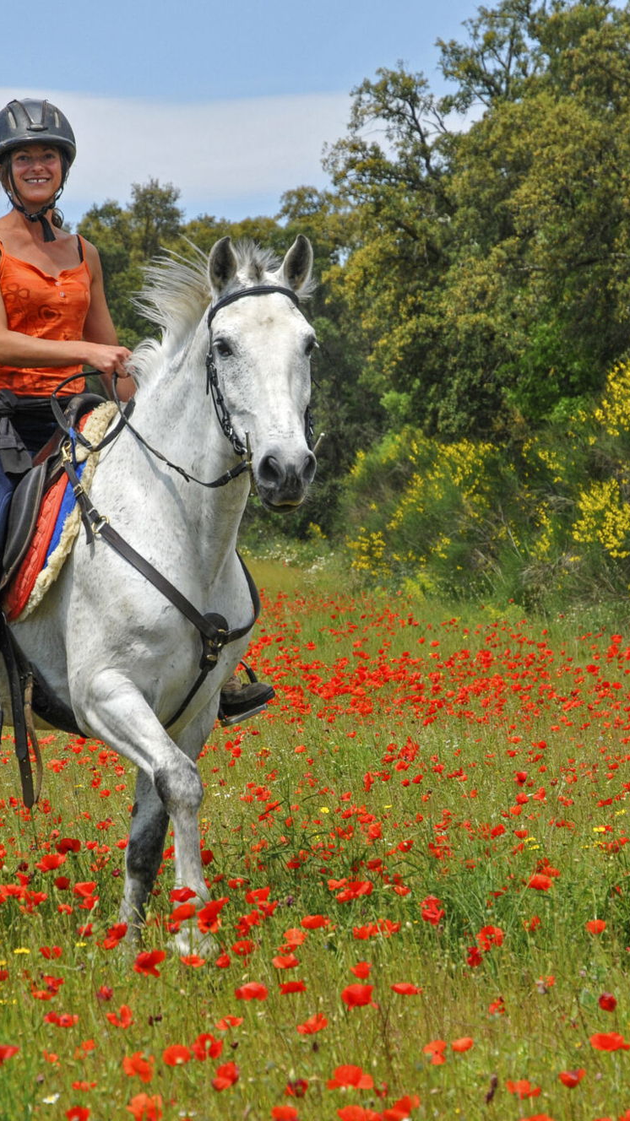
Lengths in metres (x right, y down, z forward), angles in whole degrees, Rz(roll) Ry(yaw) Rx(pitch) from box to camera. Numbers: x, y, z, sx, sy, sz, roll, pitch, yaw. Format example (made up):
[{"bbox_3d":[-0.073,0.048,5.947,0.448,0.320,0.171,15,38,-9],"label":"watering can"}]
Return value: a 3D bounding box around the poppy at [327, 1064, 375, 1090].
[{"bbox_3d":[0.052,0.755,5.750,0.070,0.039,0.066,0,1,0],"label":"poppy"}]

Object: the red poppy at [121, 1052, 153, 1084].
[{"bbox_3d":[-0.266,0.760,5.900,0.049,0.044,0.049,0,1,0],"label":"red poppy"}]

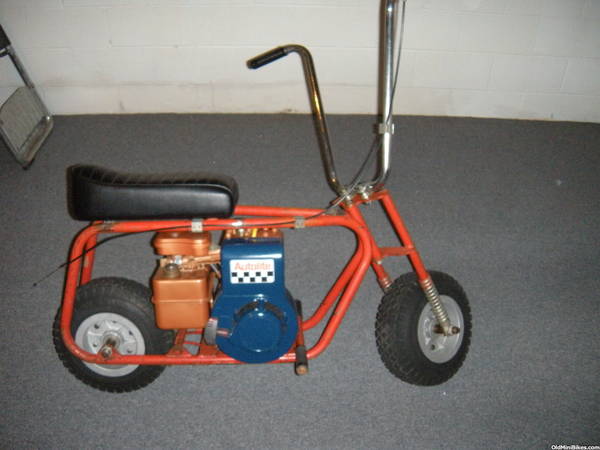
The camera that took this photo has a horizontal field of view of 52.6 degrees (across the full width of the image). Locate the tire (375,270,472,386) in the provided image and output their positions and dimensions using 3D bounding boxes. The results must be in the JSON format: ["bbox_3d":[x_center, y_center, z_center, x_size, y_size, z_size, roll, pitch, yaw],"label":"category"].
[{"bbox_3d":[0.344,0.279,1.653,0.310,0.310,0.100,-17,8,-36],"label":"tire"}]

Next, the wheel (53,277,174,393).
[{"bbox_3d":[-0.491,0.295,1.618,0.310,0.310,0.100,-1,15,-2],"label":"wheel"}]

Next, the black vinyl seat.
[{"bbox_3d":[-0.355,-0.092,1.518,0.402,0.112,0.184,-1,15,-2],"label":"black vinyl seat"}]

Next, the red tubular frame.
[{"bbox_3d":[-0.134,0.117,1.586,0.942,0.445,0.200,-1,15,-2],"label":"red tubular frame"}]

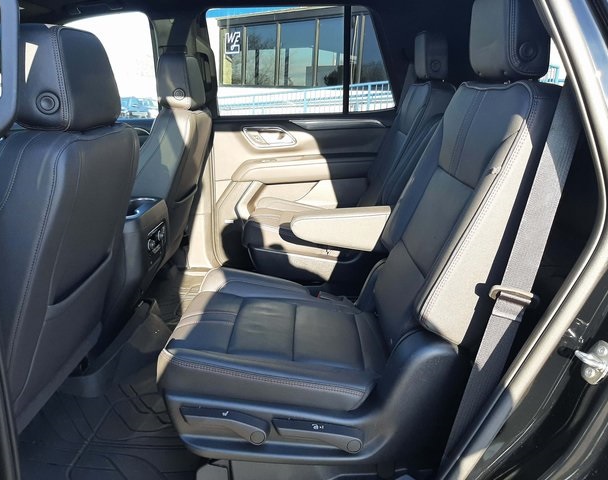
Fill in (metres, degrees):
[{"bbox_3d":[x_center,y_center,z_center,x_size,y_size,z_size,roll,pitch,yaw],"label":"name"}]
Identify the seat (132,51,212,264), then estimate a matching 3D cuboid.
[{"bbox_3d":[-0.794,-0.240,1.959,0.820,1.030,0.560,2,18,2],"label":"seat"}]

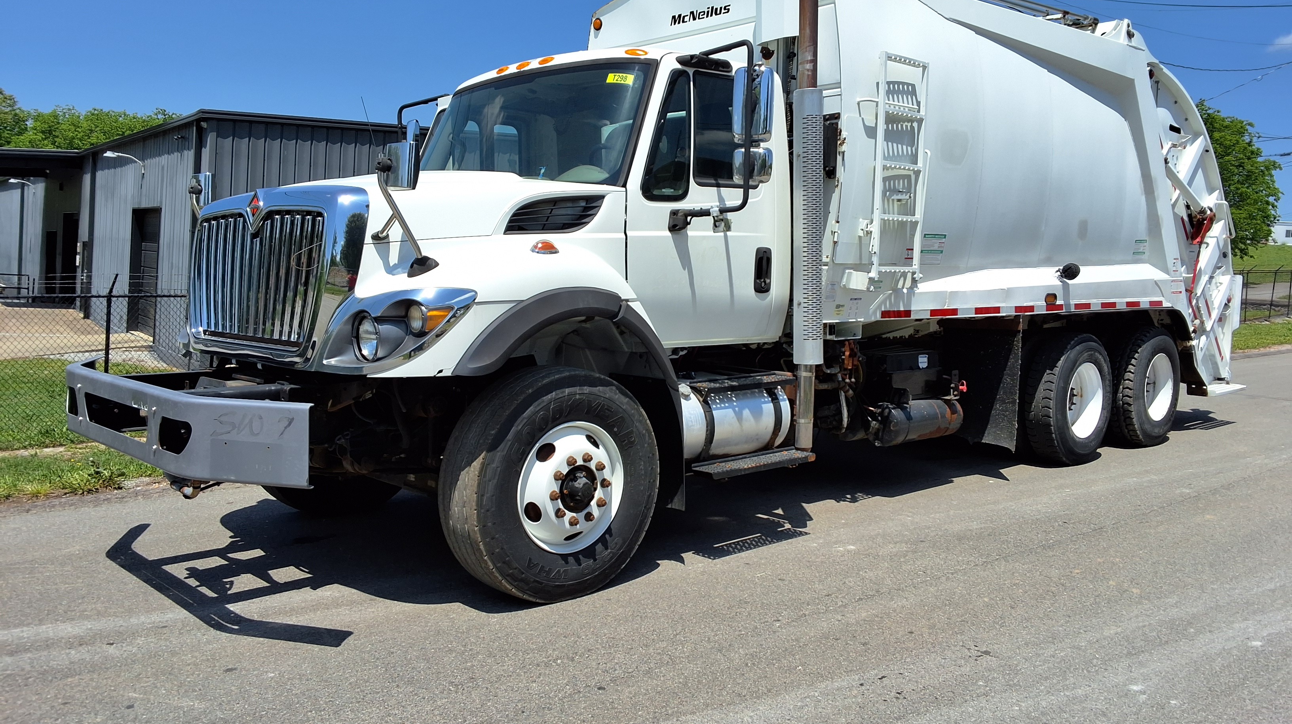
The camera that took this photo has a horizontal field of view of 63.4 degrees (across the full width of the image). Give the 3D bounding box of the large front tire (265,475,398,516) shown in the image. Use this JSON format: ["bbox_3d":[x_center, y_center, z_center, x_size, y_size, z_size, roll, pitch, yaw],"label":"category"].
[{"bbox_3d":[-1.853,0.393,6.294,1.060,1.055,0.315,-4,7,-42],"label":"large front tire"}]

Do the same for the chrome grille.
[{"bbox_3d":[-1.809,-0.374,4.807,0.140,0.610,1.370,-4,7,-42],"label":"chrome grille"}]

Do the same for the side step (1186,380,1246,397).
[{"bbox_3d":[5.567,0.267,10.166,0.800,0.075,0.250,-4,7,-42],"label":"side step"}]

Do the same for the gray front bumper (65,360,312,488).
[{"bbox_3d":[-2.148,0.208,4.549,0.340,0.330,2.450,-4,7,-42],"label":"gray front bumper"}]

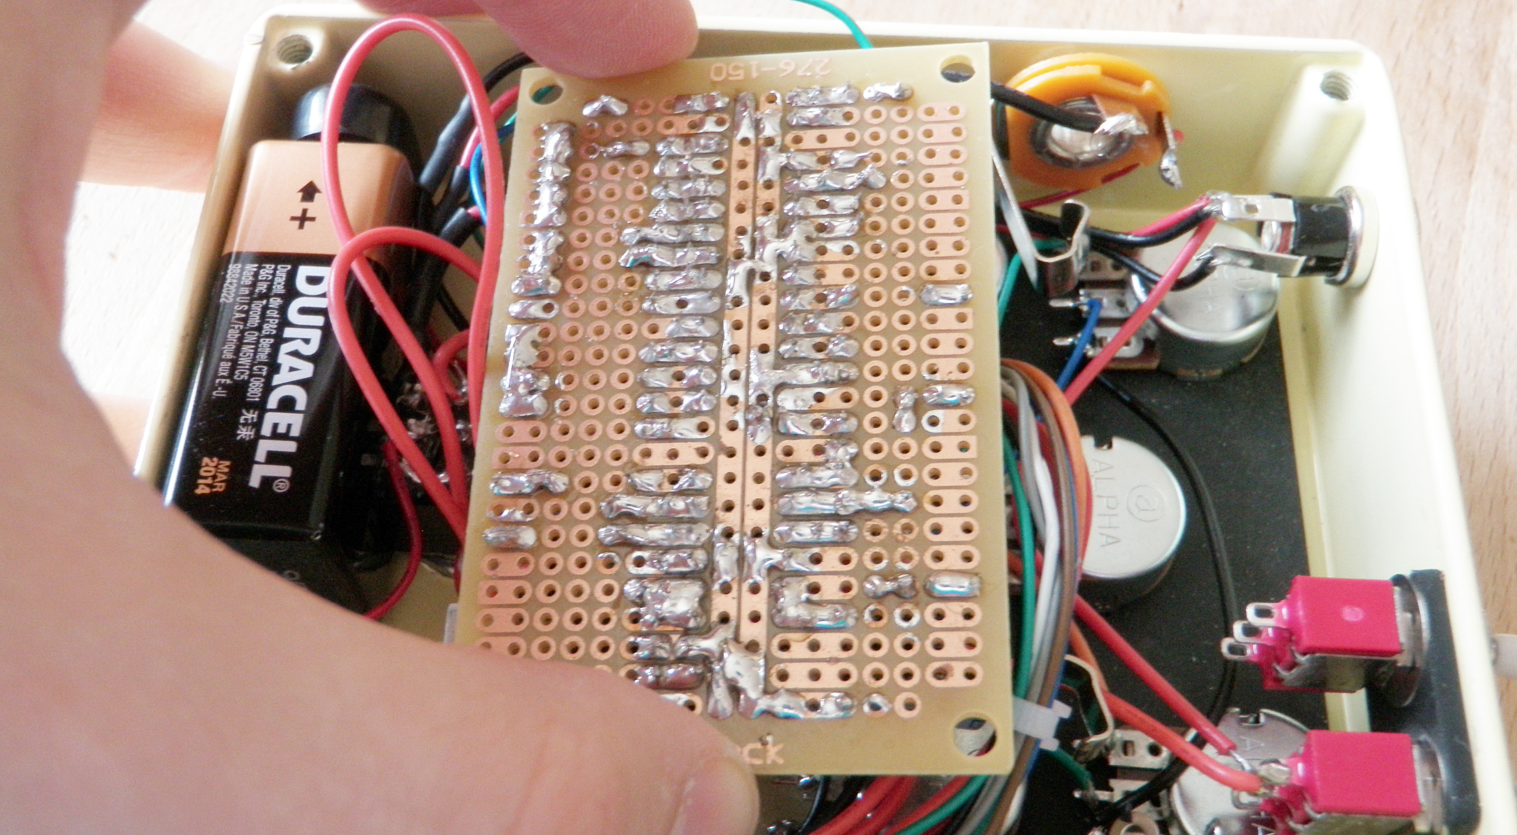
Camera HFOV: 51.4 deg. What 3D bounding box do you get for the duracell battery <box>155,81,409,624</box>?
[{"bbox_3d":[-0.045,-0.005,0.167,0.018,0.026,0.049,2,63,2],"label":"duracell battery"}]

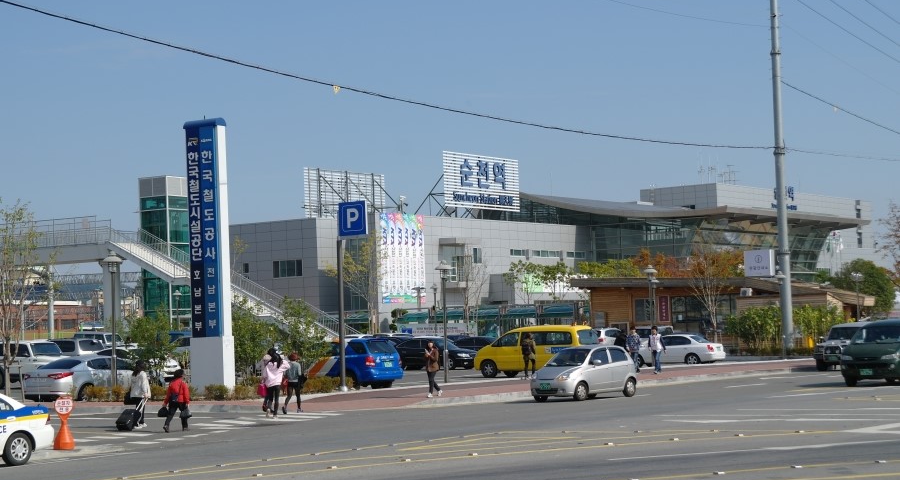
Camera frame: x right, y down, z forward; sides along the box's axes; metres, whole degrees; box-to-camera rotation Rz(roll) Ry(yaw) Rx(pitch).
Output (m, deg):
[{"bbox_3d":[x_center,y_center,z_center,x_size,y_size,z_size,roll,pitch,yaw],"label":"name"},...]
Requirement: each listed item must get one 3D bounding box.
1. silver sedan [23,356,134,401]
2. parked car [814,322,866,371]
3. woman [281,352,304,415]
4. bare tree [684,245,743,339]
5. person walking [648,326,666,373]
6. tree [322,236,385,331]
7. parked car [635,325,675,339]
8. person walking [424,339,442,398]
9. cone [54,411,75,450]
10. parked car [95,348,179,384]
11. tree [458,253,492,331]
[{"bbox_3d":[-12.006,4.627,57.753,1.840,1.460,4.840,-4,-4,31],"label":"silver sedan"},{"bbox_3d":[15.969,4.161,67.831,1.760,1.850,4.350,-5,-4,37],"label":"parked car"},{"bbox_3d":[-4.169,3.762,45.469,0.520,1.640,0.460,-4,-4,30],"label":"woman"},{"bbox_3d":[14.742,3.294,96.938,3.200,6.100,3.100,-3,-3,8],"label":"bare tree"},{"bbox_3d":[7.747,4.129,64.654,0.600,1.760,0.420,-3,-3,20],"label":"person walking"},{"bbox_3d":[-6.158,3.601,109.985,4.000,7.500,3.700,-2,-3,-3],"label":"tree"},{"bbox_3d":[11.347,5.860,99.000,1.800,1.800,4.500,-4,-4,36],"label":"parked car"},{"bbox_3d":[-0.461,3.735,49.700,0.460,1.630,0.460,-4,-4,37],"label":"person walking"},{"bbox_3d":[-7.920,3.924,35.400,0.430,0.800,0.430,-2,-3,0],"label":"cone"},{"bbox_3d":[-12.431,5.191,68.696,4.500,1.620,1.820,-4,-4,32],"label":"parked car"},{"bbox_3d":[1.594,4.254,115.942,2.150,6.500,2.100,-2,-3,1],"label":"tree"}]

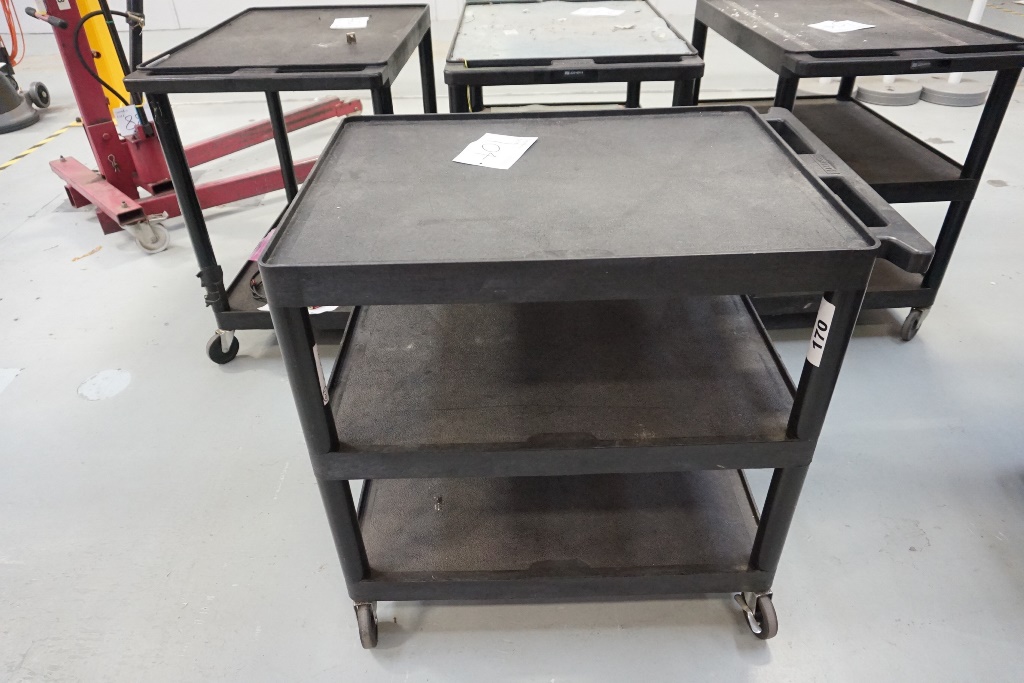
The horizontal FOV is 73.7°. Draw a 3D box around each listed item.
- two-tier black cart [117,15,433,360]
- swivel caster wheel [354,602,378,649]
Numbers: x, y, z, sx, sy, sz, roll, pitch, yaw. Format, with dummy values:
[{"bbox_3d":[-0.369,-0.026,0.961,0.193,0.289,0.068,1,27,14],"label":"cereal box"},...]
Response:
[{"bbox_3d":[-0.582,-0.516,2.211,0.622,0.895,0.870,0,36,3],"label":"two-tier black cart"},{"bbox_3d":[-0.284,0.553,1.380,0.043,0.124,0.110,-2,36,0],"label":"swivel caster wheel"}]

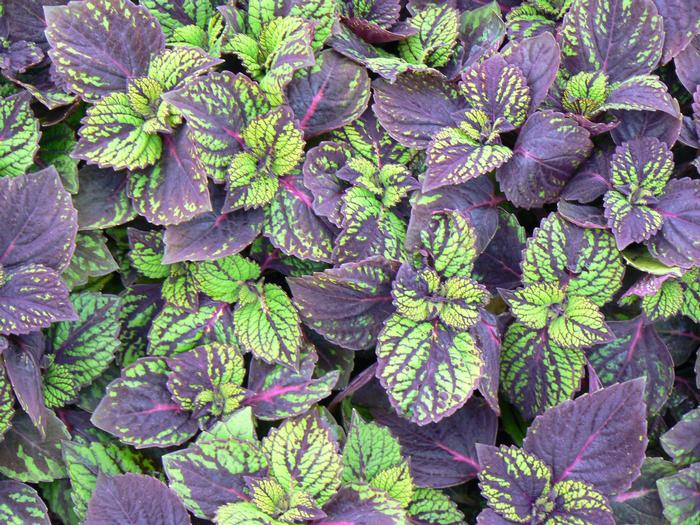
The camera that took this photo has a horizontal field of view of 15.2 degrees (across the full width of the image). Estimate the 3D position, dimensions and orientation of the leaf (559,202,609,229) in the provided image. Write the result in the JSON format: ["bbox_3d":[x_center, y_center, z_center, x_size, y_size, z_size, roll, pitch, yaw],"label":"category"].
[{"bbox_3d":[0.153,-0.031,1.690,0.043,0.016,0.034,5,27,10],"label":"leaf"}]

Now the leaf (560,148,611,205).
[{"bbox_3d":[0.139,-0.050,1.560,0.035,0.010,0.038,-8,64,7],"label":"leaf"}]

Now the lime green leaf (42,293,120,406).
[{"bbox_3d":[-0.151,0.047,1.497,0.049,0.013,0.059,40,64,17],"label":"lime green leaf"}]

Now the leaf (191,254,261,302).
[{"bbox_3d":[-0.072,0.009,1.500,0.044,0.007,0.028,24,65,28],"label":"leaf"}]

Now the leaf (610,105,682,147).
[{"bbox_3d":[0.178,-0.081,1.587,0.044,0.011,0.048,6,55,5],"label":"leaf"}]

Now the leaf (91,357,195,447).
[{"bbox_3d":[-0.123,0.085,1.593,0.066,0.020,0.052,-10,68,2],"label":"leaf"}]

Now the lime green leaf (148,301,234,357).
[{"bbox_3d":[-0.100,0.043,1.652,0.060,0.017,0.044,-26,66,-12],"label":"lime green leaf"}]

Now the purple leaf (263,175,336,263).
[{"bbox_3d":[-0.031,-0.025,1.641,0.047,0.012,0.064,-30,77,-18],"label":"purple leaf"}]

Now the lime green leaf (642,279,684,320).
[{"bbox_3d":[0.192,0.022,1.599,0.024,0.006,0.032,33,70,13],"label":"lime green leaf"}]

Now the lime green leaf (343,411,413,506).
[{"bbox_3d":[0.014,0.112,1.589,0.043,0.015,0.056,-12,70,-5],"label":"lime green leaf"}]

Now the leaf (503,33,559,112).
[{"bbox_3d":[0.116,-0.124,1.708,0.036,0.009,0.070,17,58,0],"label":"leaf"}]

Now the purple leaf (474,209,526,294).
[{"bbox_3d":[0.083,-0.007,1.554,0.051,0.013,0.049,31,68,20],"label":"purple leaf"}]

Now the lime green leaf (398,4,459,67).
[{"bbox_3d":[0.048,-0.137,1.596,0.036,0.009,0.048,17,57,8],"label":"lime green leaf"}]

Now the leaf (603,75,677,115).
[{"bbox_3d":[0.182,-0.106,1.688,0.054,0.012,0.049,2,36,-17],"label":"leaf"}]

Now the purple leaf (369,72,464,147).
[{"bbox_3d":[0.046,-0.100,1.713,0.063,0.020,0.052,10,61,12],"label":"purple leaf"}]

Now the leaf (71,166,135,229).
[{"bbox_3d":[-0.147,-0.039,1.564,0.048,0.011,0.041,-41,71,-8],"label":"leaf"}]

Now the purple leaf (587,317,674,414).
[{"bbox_3d":[0.169,0.064,1.591,0.054,0.013,0.068,14,67,6],"label":"purple leaf"}]

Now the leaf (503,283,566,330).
[{"bbox_3d":[0.112,0.026,1.617,0.042,0.014,0.035,11,62,13],"label":"leaf"}]

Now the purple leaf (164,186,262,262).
[{"bbox_3d":[-0.090,-0.025,1.686,0.066,0.020,0.055,-22,65,-11],"label":"purple leaf"}]

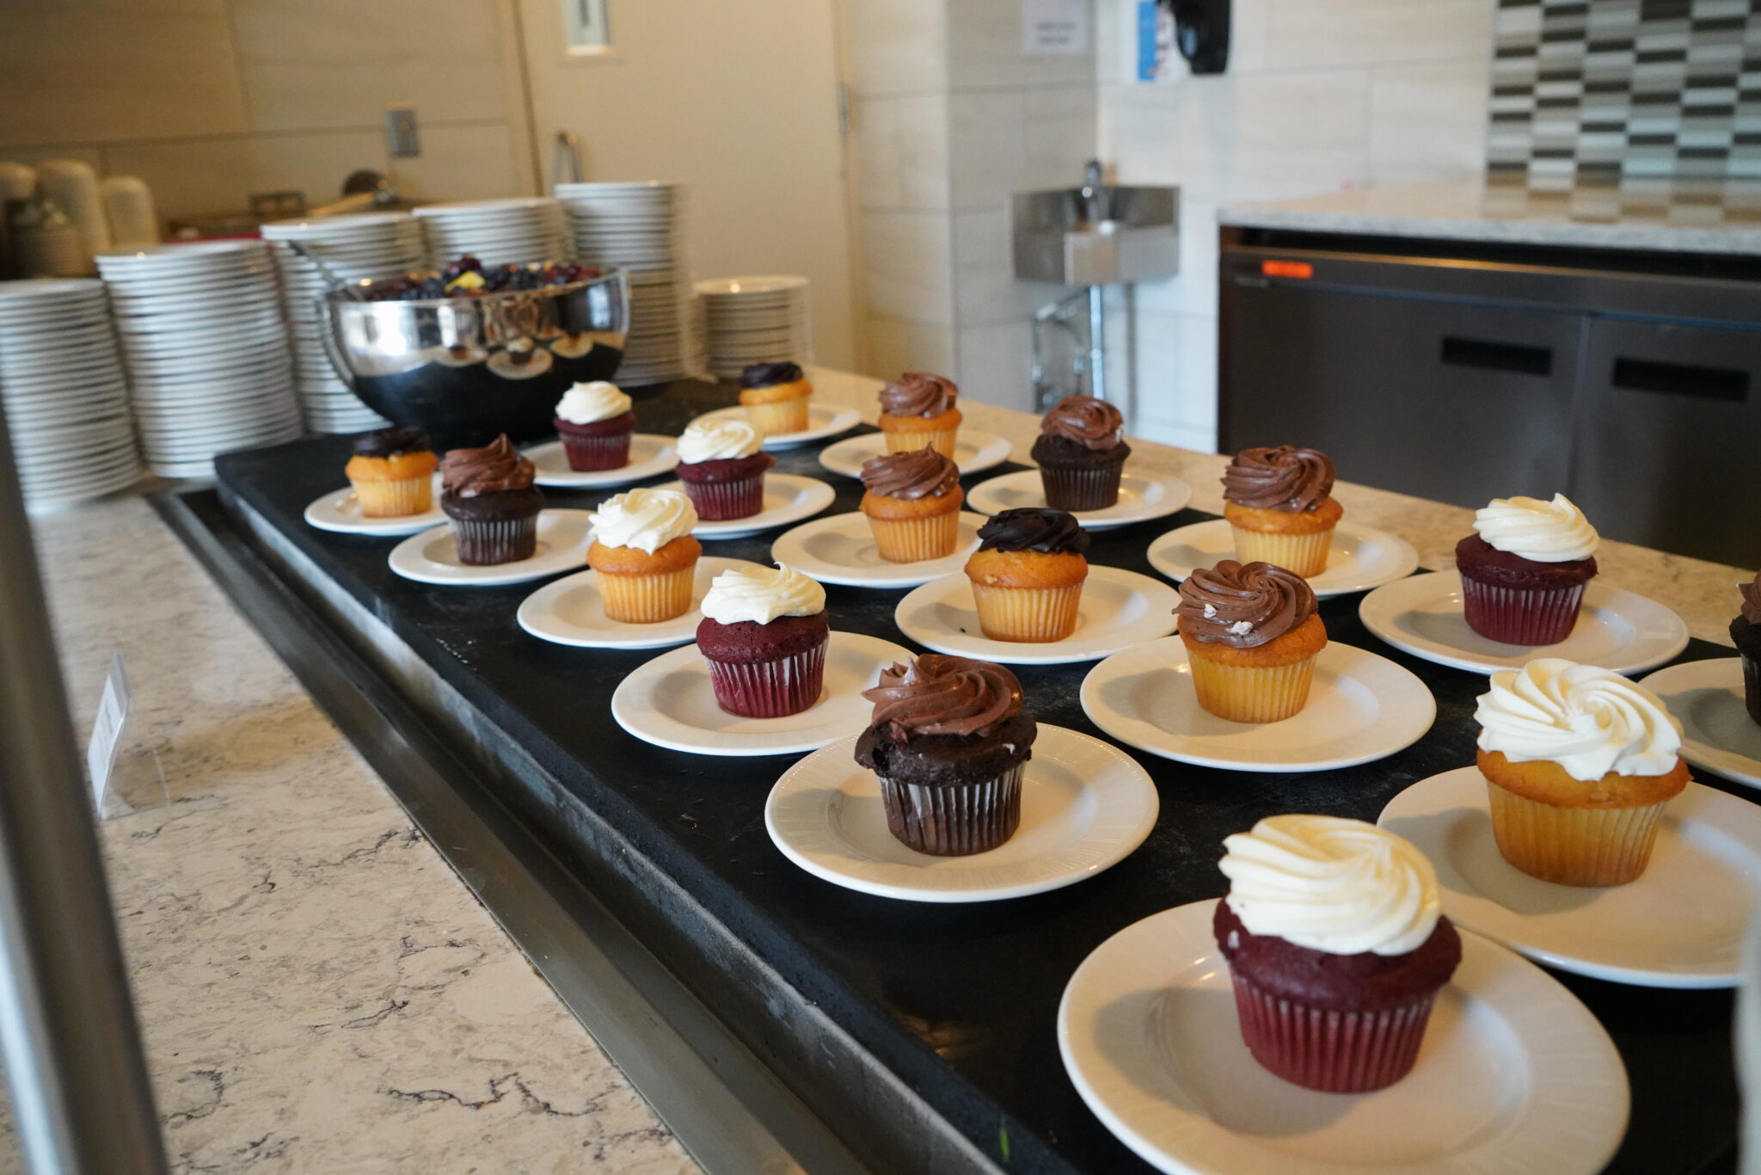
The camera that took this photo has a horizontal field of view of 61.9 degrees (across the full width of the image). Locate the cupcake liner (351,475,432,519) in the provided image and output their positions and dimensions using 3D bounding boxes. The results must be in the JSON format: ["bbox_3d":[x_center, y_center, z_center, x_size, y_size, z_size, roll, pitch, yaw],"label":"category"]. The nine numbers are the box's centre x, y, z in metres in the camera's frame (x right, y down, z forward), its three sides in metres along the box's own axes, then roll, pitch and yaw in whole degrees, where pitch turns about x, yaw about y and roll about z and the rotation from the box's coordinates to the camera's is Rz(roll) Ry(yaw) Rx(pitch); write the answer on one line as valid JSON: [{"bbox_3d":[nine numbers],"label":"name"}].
[{"bbox_3d":[-0.383,-0.077,1.159,0.063,0.030,0.063,-14,21,-31],"label":"cupcake liner"}]

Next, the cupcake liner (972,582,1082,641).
[{"bbox_3d":[0.082,0.007,0.813,0.062,0.031,0.062,-3,19,0],"label":"cupcake liner"}]

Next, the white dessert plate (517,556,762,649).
[{"bbox_3d":[-0.139,0.015,0.911,0.166,0.019,0.166,-3,18,0],"label":"white dessert plate"}]

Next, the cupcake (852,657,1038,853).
[{"bbox_3d":[0.028,0.063,0.592,0.073,0.072,0.073,-3,18,1],"label":"cupcake"}]

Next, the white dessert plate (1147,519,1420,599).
[{"bbox_3d":[0.254,-0.013,0.931,0.166,0.019,0.166,-3,18,1],"label":"white dessert plate"}]

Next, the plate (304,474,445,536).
[{"bbox_3d":[-0.378,-0.063,1.191,0.166,0.019,0.166,-3,18,0],"label":"plate"}]

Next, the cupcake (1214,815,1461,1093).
[{"bbox_3d":[0.141,0.110,0.458,0.073,0.074,0.073,-3,18,0],"label":"cupcake"}]

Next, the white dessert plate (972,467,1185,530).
[{"bbox_3d":[0.143,-0.057,1.057,0.160,0.019,0.160,-3,18,1],"label":"white dessert plate"}]

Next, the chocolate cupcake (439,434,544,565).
[{"bbox_3d":[-0.264,-0.063,0.994,0.069,0.082,0.069,-3,19,0],"label":"chocolate cupcake"}]

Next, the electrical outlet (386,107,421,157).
[{"bbox_3d":[-1.145,-1.088,3.520,0.072,0.116,0.010,-14,21,-31],"label":"electrical outlet"}]

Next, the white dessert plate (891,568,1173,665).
[{"bbox_3d":[0.088,0.021,0.828,0.160,0.019,0.160,-3,18,1],"label":"white dessert plate"}]

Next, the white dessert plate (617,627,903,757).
[{"bbox_3d":[-0.055,0.059,0.761,0.166,0.019,0.166,-3,18,1],"label":"white dessert plate"}]

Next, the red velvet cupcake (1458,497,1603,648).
[{"bbox_3d":[0.343,-0.012,0.778,0.070,0.071,0.070,-3,19,0],"label":"red velvet cupcake"}]

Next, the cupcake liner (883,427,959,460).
[{"bbox_3d":[0.036,-0.124,1.263,0.065,0.032,0.065,-3,18,0],"label":"cupcake liner"}]

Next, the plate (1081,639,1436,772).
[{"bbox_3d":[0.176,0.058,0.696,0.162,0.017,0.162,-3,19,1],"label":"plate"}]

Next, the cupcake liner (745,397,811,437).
[{"bbox_3d":[-0.093,-0.162,1.367,0.063,0.031,0.063,-3,18,1],"label":"cupcake liner"}]

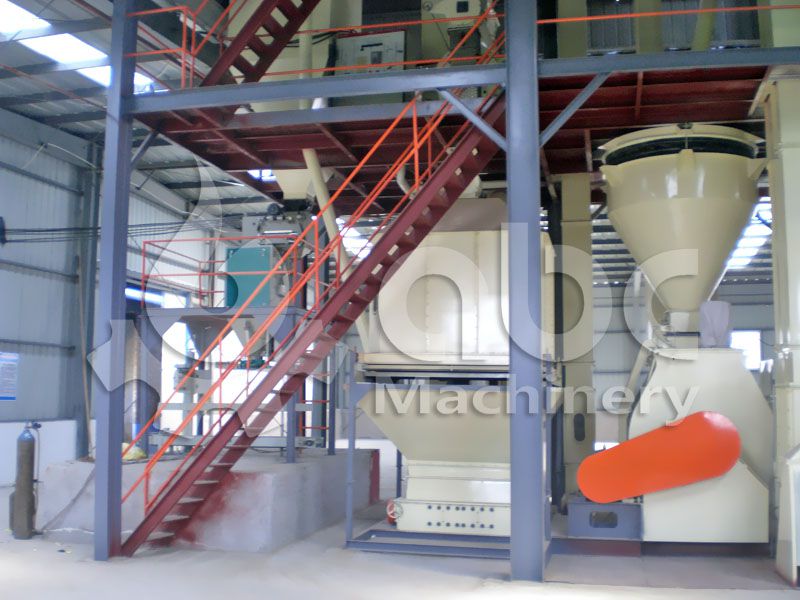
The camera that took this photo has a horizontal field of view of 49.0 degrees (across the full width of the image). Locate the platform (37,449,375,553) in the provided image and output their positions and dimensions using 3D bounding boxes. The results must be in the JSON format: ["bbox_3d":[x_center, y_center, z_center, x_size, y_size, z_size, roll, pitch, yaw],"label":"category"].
[{"bbox_3d":[-2.458,2.695,12.658,3.220,0.870,4.280,-1,-6,13],"label":"platform"}]

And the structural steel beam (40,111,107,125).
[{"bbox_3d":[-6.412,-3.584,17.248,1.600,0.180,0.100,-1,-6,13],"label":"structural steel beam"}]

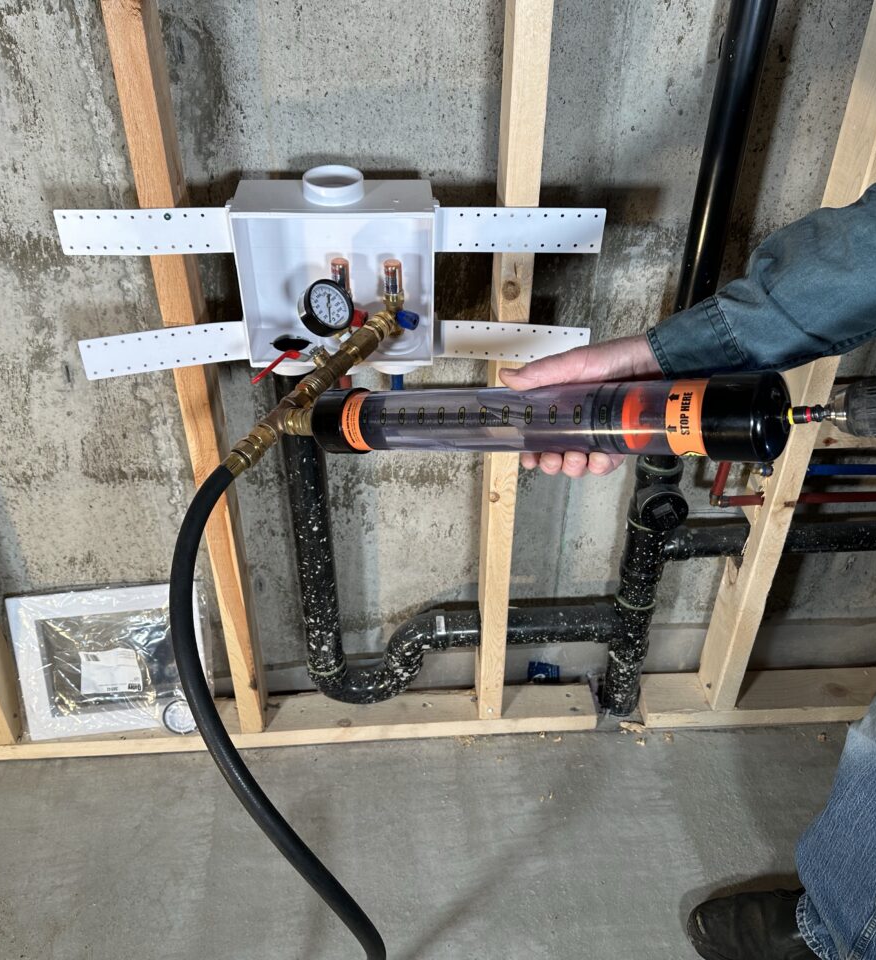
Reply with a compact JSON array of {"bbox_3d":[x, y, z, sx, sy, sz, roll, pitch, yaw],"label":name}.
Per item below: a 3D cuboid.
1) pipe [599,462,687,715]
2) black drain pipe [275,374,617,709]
[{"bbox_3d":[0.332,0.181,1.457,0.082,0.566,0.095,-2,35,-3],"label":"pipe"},{"bbox_3d":[0.045,0.116,1.407,0.545,0.654,0.073,-2,35,-3],"label":"black drain pipe"}]

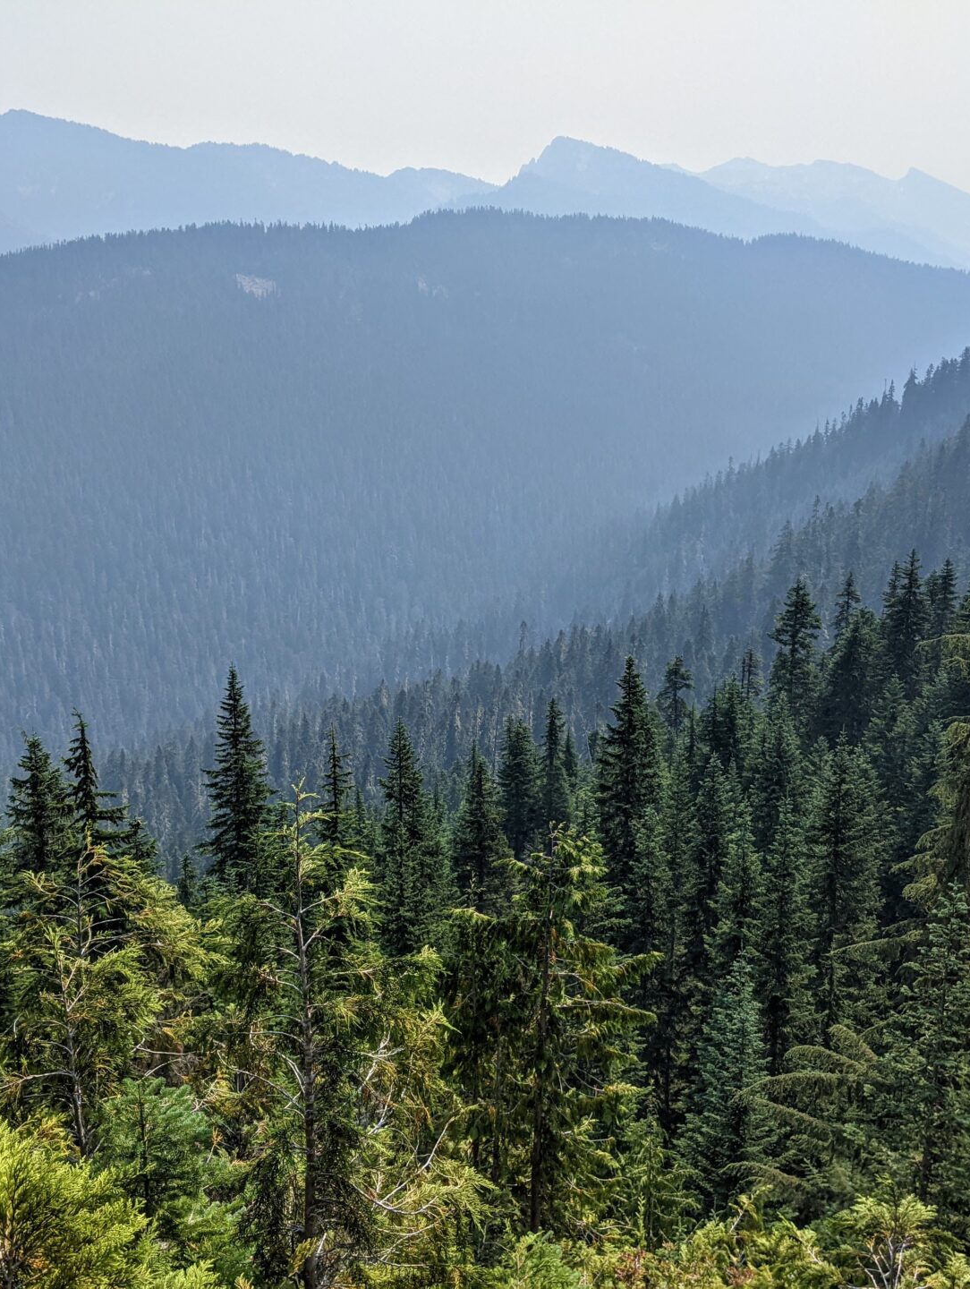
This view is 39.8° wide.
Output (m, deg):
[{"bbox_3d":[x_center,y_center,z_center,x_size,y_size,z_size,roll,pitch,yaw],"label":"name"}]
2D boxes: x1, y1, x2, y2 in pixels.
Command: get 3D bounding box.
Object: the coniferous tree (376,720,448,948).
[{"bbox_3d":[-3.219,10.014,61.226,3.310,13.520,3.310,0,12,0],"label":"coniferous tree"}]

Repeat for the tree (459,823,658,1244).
[{"bbox_3d":[0.955,5.438,17.846,2.610,6.290,2.610,0,14,0],"label":"tree"}]

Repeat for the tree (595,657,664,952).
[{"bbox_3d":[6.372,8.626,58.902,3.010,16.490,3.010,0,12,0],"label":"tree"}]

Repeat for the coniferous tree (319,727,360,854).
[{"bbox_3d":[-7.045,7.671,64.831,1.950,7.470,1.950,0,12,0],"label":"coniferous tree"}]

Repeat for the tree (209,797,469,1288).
[{"bbox_3d":[-1.555,4.838,15.119,2.920,6.650,2.920,0,14,0],"label":"tree"}]

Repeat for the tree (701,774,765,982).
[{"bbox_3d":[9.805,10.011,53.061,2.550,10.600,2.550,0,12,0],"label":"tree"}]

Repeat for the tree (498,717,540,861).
[{"bbox_3d":[2.311,11.684,90.515,2.720,14.090,2.720,0,14,0],"label":"tree"}]

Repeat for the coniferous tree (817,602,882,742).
[{"bbox_3d":[24.104,3.614,88.503,4.340,13.100,4.340,0,14,0],"label":"coniferous tree"}]

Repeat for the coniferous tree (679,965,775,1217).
[{"bbox_3d":[6.672,12.375,37.214,2.650,7.790,2.650,0,12,0],"label":"coniferous tree"}]

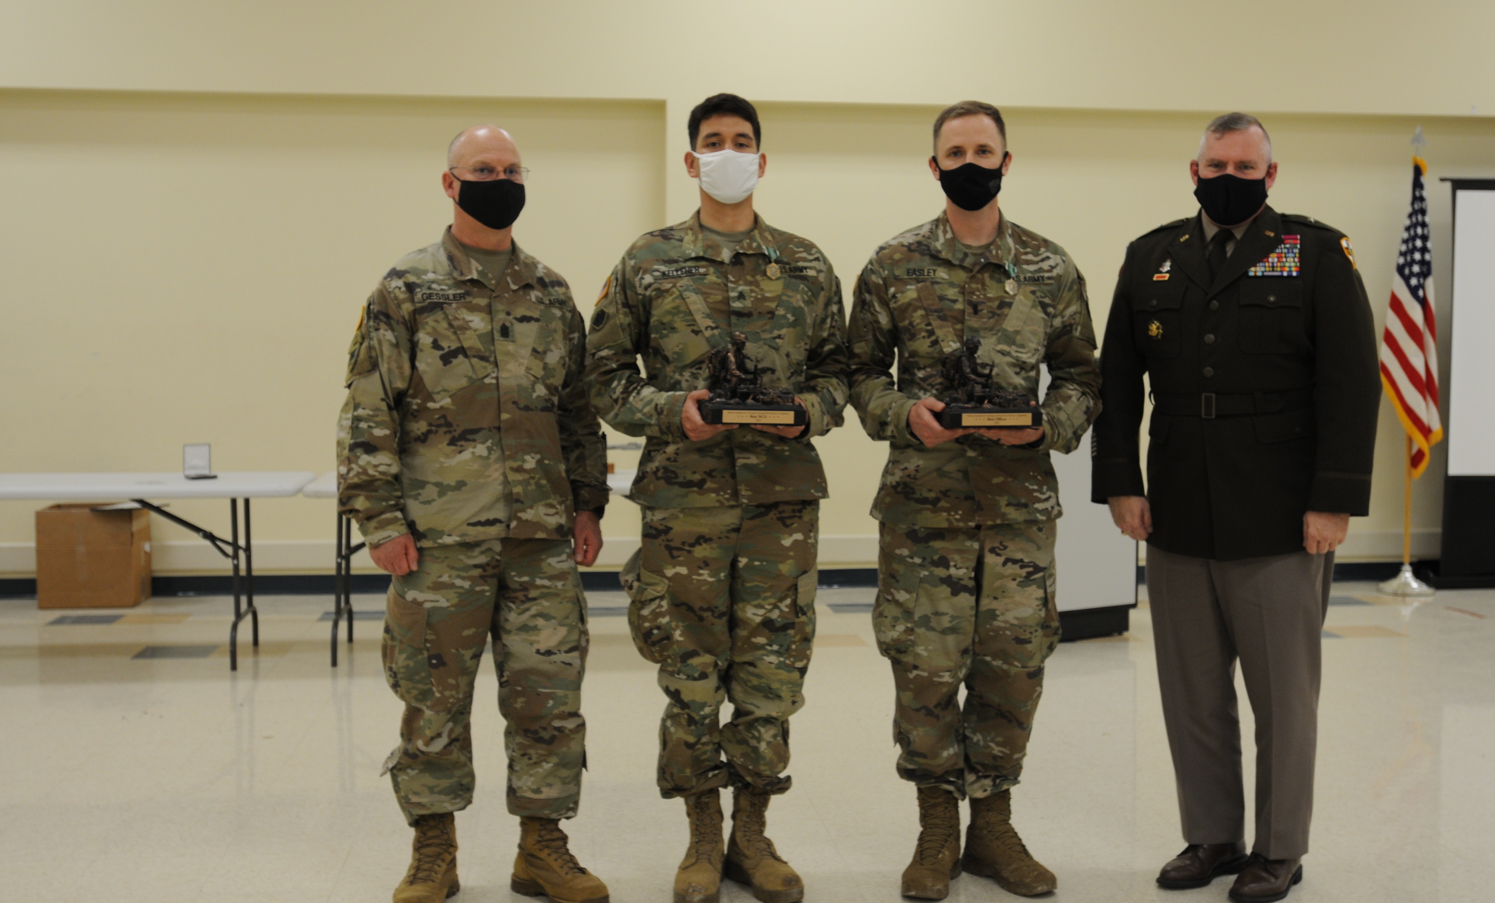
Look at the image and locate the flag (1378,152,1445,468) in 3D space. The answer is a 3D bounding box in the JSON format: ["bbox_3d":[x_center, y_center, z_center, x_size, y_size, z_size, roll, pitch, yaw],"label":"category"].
[{"bbox_3d":[3.411,-0.696,8.302,0.320,1.640,0.210,1,4,14],"label":"flag"}]

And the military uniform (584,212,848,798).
[{"bbox_3d":[-0.062,0.134,3.677,0.590,1.362,0.400,-1,4,-11],"label":"military uniform"}]

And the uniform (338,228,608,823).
[{"bbox_3d":[-0.614,0.175,3.656,0.590,1.358,0.360,-1,4,-23],"label":"uniform"}]

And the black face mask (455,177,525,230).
[{"bbox_3d":[-0.564,-0.543,3.546,0.150,0.119,0.110,-2,4,-26],"label":"black face mask"}]

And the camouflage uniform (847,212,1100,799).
[{"bbox_3d":[0.522,0.138,3.732,0.580,1.386,0.400,0,4,4],"label":"camouflage uniform"}]

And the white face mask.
[{"bbox_3d":[-0.049,-0.609,3.588,0.155,0.126,0.110,0,4,-4],"label":"white face mask"}]

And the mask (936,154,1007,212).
[{"bbox_3d":[0.503,-0.604,3.645,0.165,0.130,0.110,1,4,9],"label":"mask"}]

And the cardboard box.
[{"bbox_3d":[-3.176,0.506,7.872,0.444,0.466,0.300,0,4,-5],"label":"cardboard box"}]

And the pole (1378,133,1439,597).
[{"bbox_3d":[3.430,-0.469,8.347,0.300,2.400,0.300,2,4,22],"label":"pole"}]

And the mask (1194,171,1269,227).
[{"bbox_3d":[1.100,-0.574,3.688,0.165,0.126,0.110,2,4,24],"label":"mask"}]

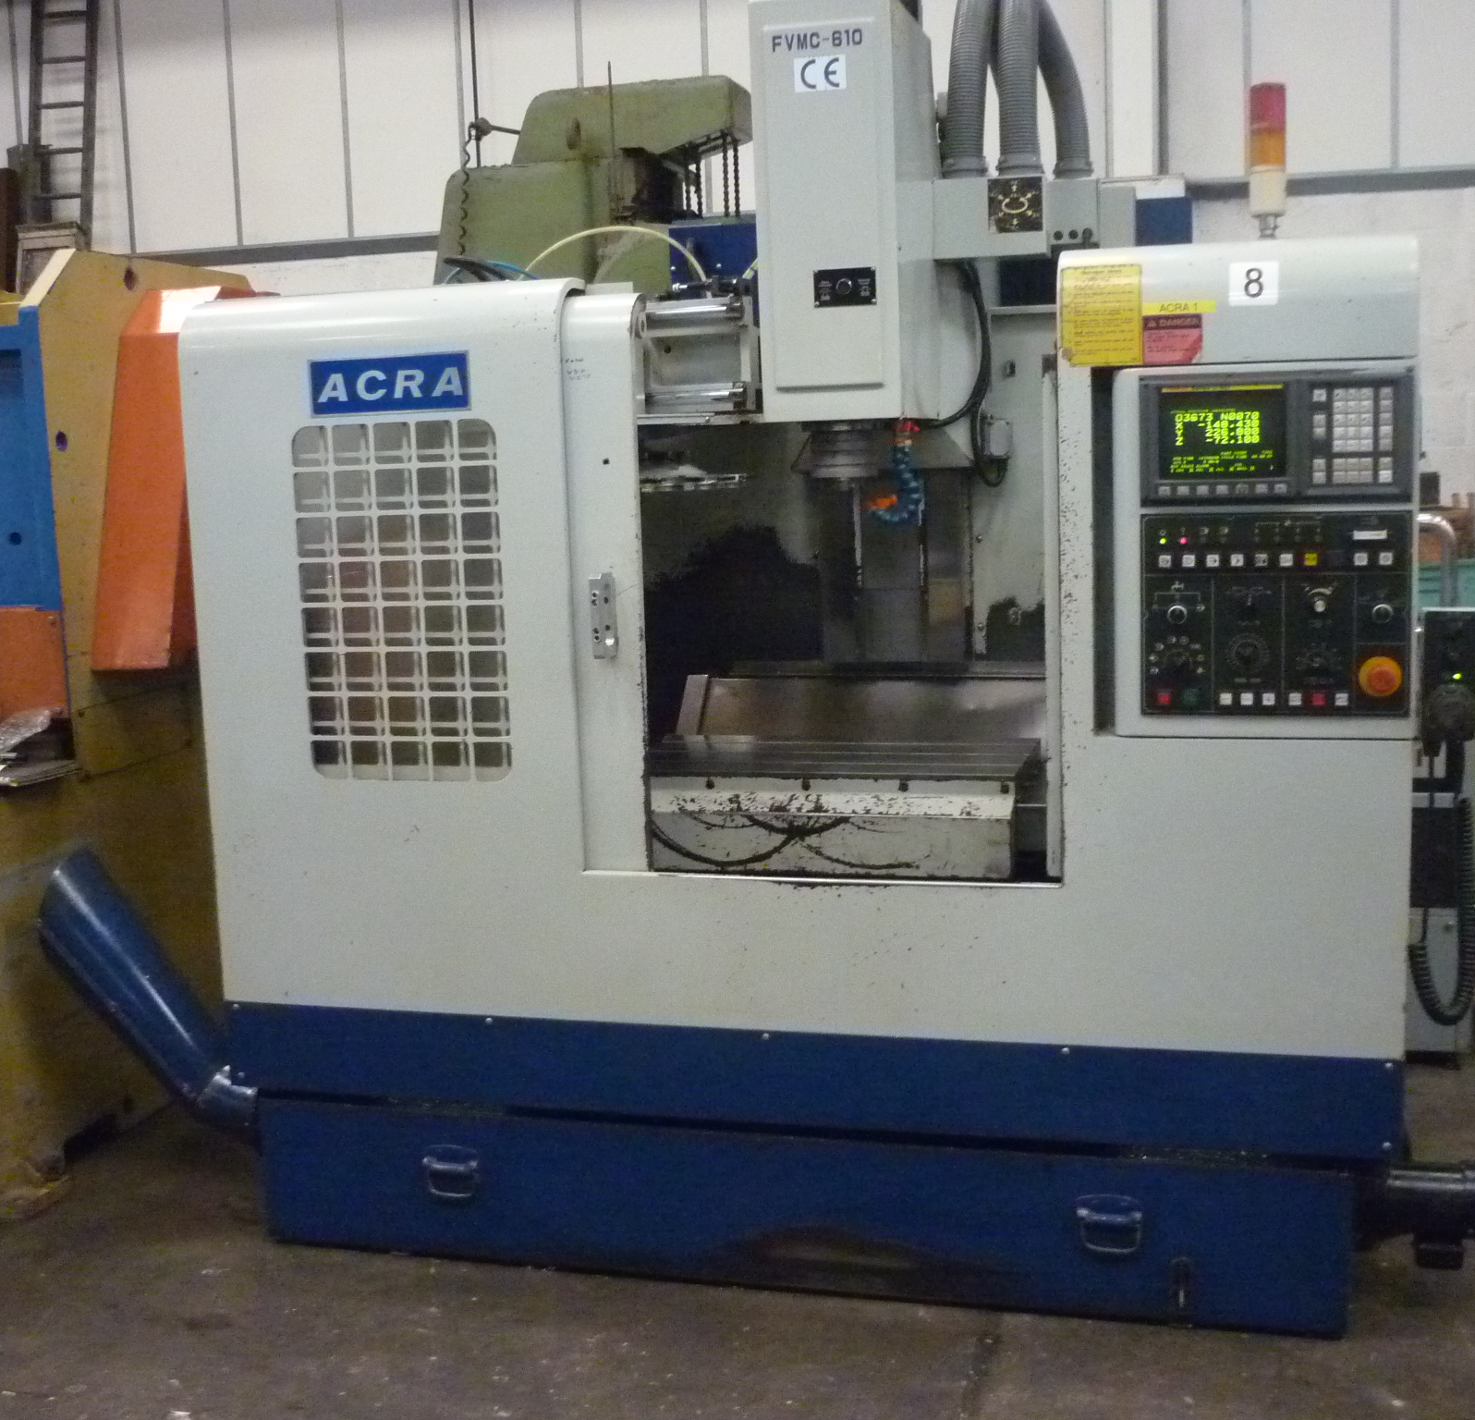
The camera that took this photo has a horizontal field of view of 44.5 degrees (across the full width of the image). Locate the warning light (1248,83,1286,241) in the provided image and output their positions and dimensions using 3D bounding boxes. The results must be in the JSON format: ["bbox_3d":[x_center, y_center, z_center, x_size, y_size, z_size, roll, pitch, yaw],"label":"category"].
[{"bbox_3d":[0.835,-0.860,2.843,0.053,0.245,0.053,0,8,15],"label":"warning light"}]

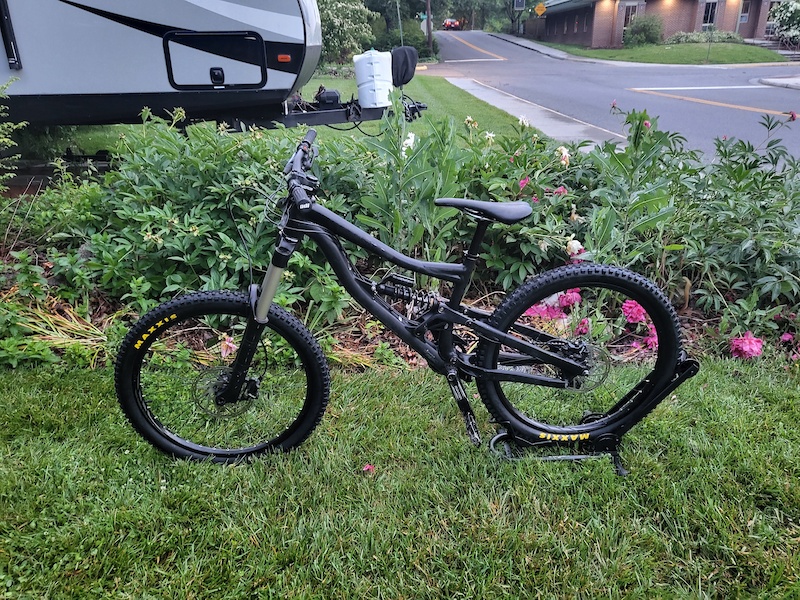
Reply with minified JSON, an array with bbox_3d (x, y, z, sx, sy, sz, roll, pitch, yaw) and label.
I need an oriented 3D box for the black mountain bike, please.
[{"bbox_3d":[0.012,0.062,1.886,1.864,1.080,0.790,-4,25,-1],"label":"black mountain bike"}]

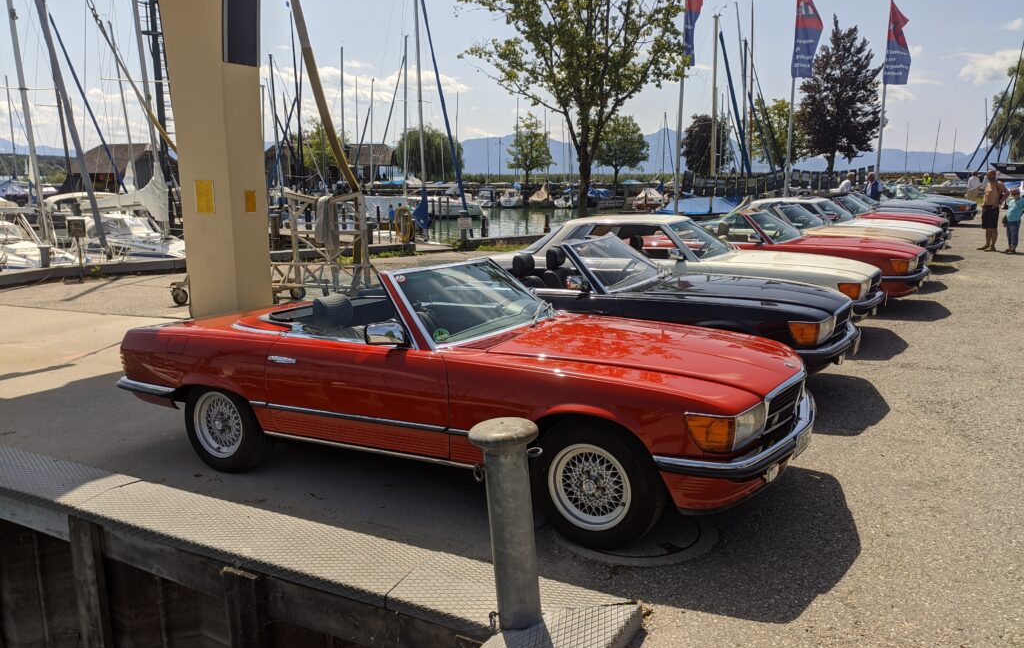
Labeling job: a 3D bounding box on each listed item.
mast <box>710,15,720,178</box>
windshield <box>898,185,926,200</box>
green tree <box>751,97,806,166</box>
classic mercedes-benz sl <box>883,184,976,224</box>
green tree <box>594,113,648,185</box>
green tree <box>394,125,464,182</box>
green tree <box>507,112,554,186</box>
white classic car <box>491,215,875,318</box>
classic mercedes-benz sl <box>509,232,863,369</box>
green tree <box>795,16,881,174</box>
[{"bbox_3d":[8.656,-9.032,32.893,0.200,8.105,0.200,0,11,0],"label":"mast"},{"bbox_3d":[13.435,-4.401,25.800,0.500,0.420,1.380,10,15,43],"label":"windshield"},{"bbox_3d":[21.547,-14.653,61.365,4.700,6.773,4.700,0,11,0],"label":"green tree"},{"bbox_3d":[12.958,-3.876,25.507,4.390,1.290,1.790,8,14,37],"label":"classic mercedes-benz sl"},{"bbox_3d":[11.674,-18.465,81.999,5.864,7.493,5.864,0,11,0],"label":"green tree"},{"bbox_3d":[-10.795,-21.953,100.645,9.160,8.055,9.160,0,11,0],"label":"green tree"},{"bbox_3d":[1.865,-18.562,81.967,4.902,7.695,4.902,0,11,0],"label":"green tree"},{"bbox_3d":[1.803,-0.625,9.069,4.750,1.330,1.790,6,13,31],"label":"white classic car"},{"bbox_3d":[0.686,-0.154,6.846,4.390,1.270,1.790,6,13,29],"label":"classic mercedes-benz sl"},{"bbox_3d":[19.751,-12.974,46.404,5.129,10.552,5.129,0,11,0],"label":"green tree"}]

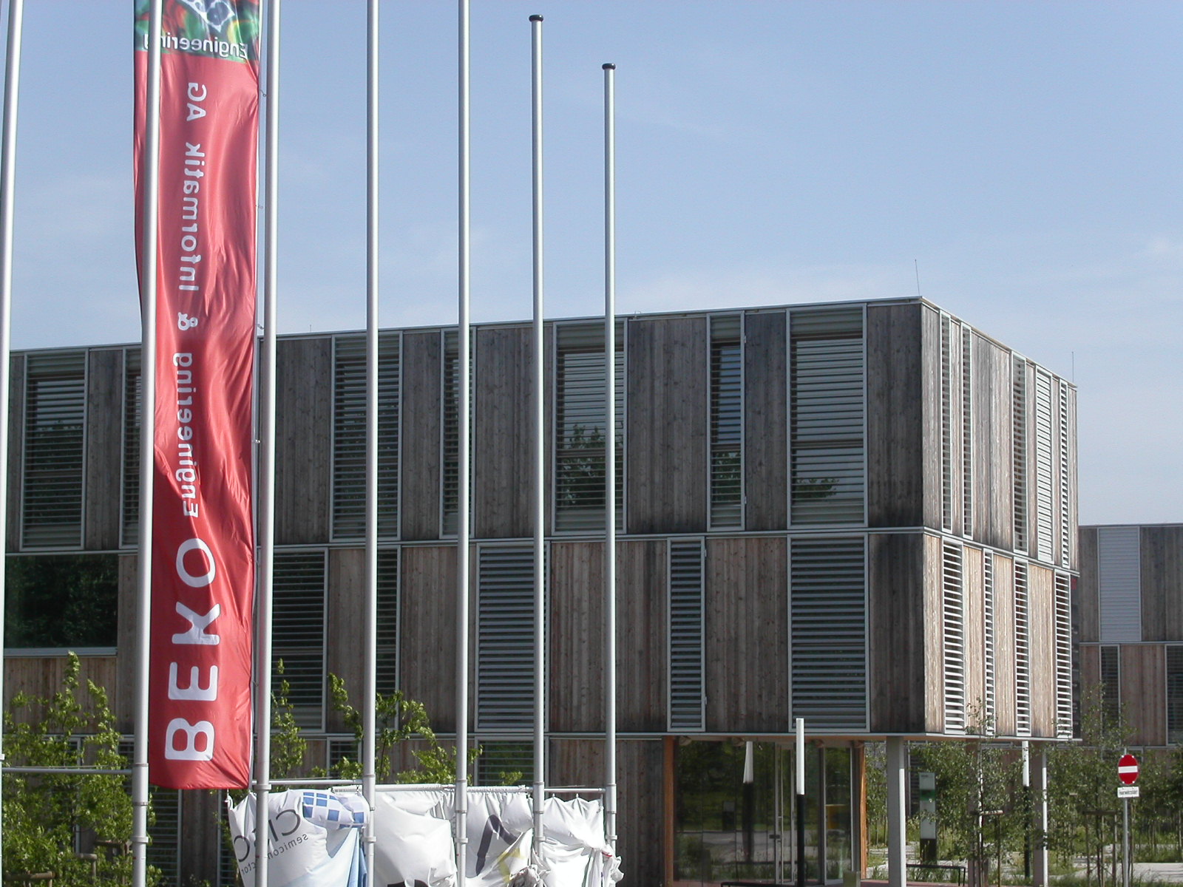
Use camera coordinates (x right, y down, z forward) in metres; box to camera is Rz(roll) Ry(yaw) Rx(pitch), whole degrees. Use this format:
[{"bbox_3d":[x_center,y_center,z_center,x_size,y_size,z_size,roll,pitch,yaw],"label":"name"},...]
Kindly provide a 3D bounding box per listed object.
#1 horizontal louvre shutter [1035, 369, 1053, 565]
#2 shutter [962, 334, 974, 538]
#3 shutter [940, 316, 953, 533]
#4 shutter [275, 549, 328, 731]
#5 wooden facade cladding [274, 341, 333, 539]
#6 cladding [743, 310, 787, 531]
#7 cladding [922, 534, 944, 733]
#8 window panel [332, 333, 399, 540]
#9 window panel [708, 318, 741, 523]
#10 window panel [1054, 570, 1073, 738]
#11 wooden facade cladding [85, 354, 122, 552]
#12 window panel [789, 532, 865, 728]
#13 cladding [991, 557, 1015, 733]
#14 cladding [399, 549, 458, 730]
[{"bbox_3d":[9.193,0.474,57.055,0.100,3.958,1.487,-2,-7,22],"label":"horizontal louvre shutter"},{"bbox_3d":[6.882,-0.204,51.574,0.100,3.962,0.724,-2,-7,22],"label":"shutter"},{"bbox_3d":[6.269,-0.362,49.845,0.100,3.928,0.681,-2,-7,22],"label":"shutter"},{"bbox_3d":[-5.843,3.842,54.889,1.554,3.613,0.100,-2,-7,22],"label":"shutter"},{"bbox_3d":[-5.820,-0.058,55.329,1.560,4.095,0.100,-2,-7,22],"label":"wooden facade cladding"},{"bbox_3d":[3.232,-0.413,51.716,0.829,4.051,0.100,-2,-7,22],"label":"cladding"},{"bbox_3d":[5.875,3.289,48.457,0.080,3.406,1.139,-2,-7,22],"label":"cladding"},{"bbox_3d":[-4.221,-0.127,52.750,1.484,3.941,0.100,-2,-7,22],"label":"window panel"},{"bbox_3d":[2.406,-0.376,49.718,0.658,3.870,0.100,-2,-7,22],"label":"window panel"},{"bbox_3d":[9.742,4.394,58.019,0.100,3.427,1.442,-2,-7,22],"label":"window panel"},{"bbox_3d":[-9.522,0.116,54.887,0.770,3.944,0.100,-2,-7,22],"label":"wooden facade cladding"},{"bbox_3d":[4.136,3.291,48.593,1.405,3.426,0.100,-2,-7,22],"label":"window panel"},{"bbox_3d":[8.153,4.013,55.634,0.100,3.553,1.673,-2,-7,22],"label":"cladding"},{"bbox_3d":[-2.926,3.752,53.722,1.595,3.552,0.100,-2,-7,22],"label":"cladding"}]

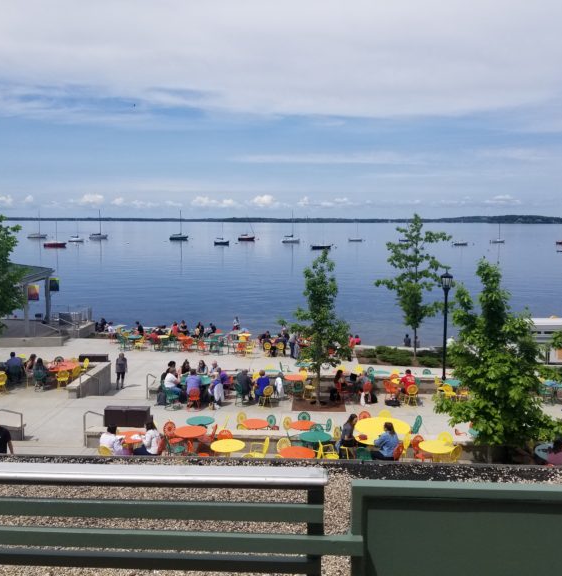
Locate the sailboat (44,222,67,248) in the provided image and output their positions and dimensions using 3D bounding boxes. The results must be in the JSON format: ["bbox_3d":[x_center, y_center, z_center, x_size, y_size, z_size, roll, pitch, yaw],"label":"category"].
[{"bbox_3d":[-78.484,-18.738,200.547,7.700,9.300,2.400,0,7,0],"label":"sailboat"}]

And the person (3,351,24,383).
[{"bbox_3d":[-12.109,3.555,26.243,0.550,1.320,0.800,0,7,-6],"label":"person"}]

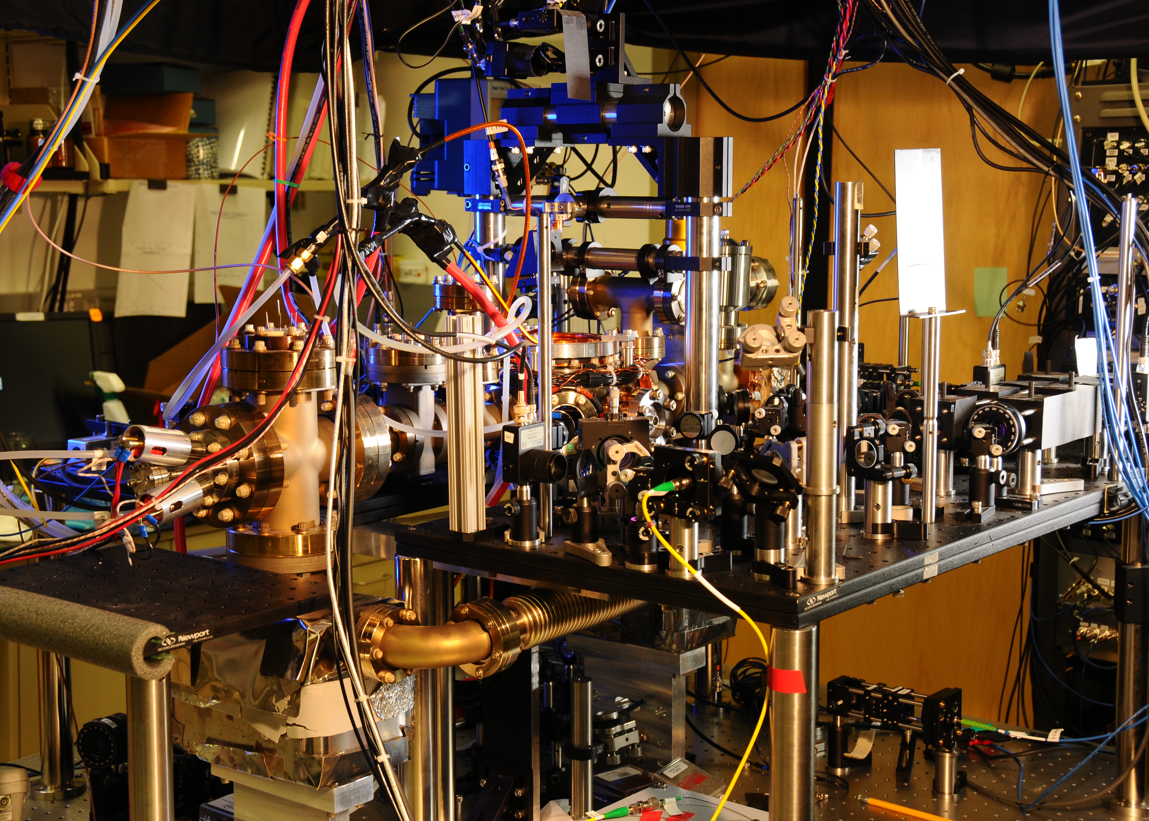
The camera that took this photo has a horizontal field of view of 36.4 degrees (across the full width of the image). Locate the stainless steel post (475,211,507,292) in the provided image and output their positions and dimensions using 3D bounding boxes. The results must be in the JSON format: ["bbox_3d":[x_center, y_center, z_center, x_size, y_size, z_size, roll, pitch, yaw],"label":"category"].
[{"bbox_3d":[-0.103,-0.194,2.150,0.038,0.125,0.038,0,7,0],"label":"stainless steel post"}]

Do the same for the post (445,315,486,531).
[{"bbox_3d":[-0.102,0.011,1.655,0.026,0.206,0.026,6,10,39],"label":"post"}]

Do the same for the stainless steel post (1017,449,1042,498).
[{"bbox_3d":[0.494,0.068,1.895,0.028,0.053,0.028,0,7,0],"label":"stainless steel post"}]

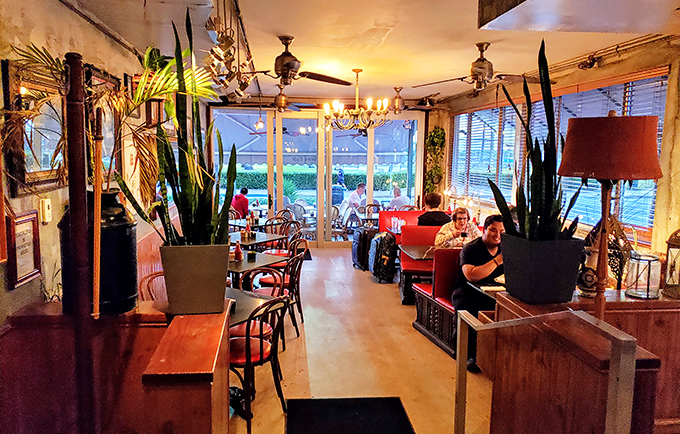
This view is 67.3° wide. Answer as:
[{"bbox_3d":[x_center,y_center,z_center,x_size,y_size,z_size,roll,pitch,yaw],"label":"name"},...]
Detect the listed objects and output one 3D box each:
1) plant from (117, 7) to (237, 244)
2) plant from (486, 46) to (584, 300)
[{"bbox_3d":[-0.834,-0.453,2.652,0.570,1.184,0.440,0,7,-7],"label":"plant"},{"bbox_3d":[1.097,-0.240,2.861,0.460,1.436,0.380,0,7,-7],"label":"plant"}]

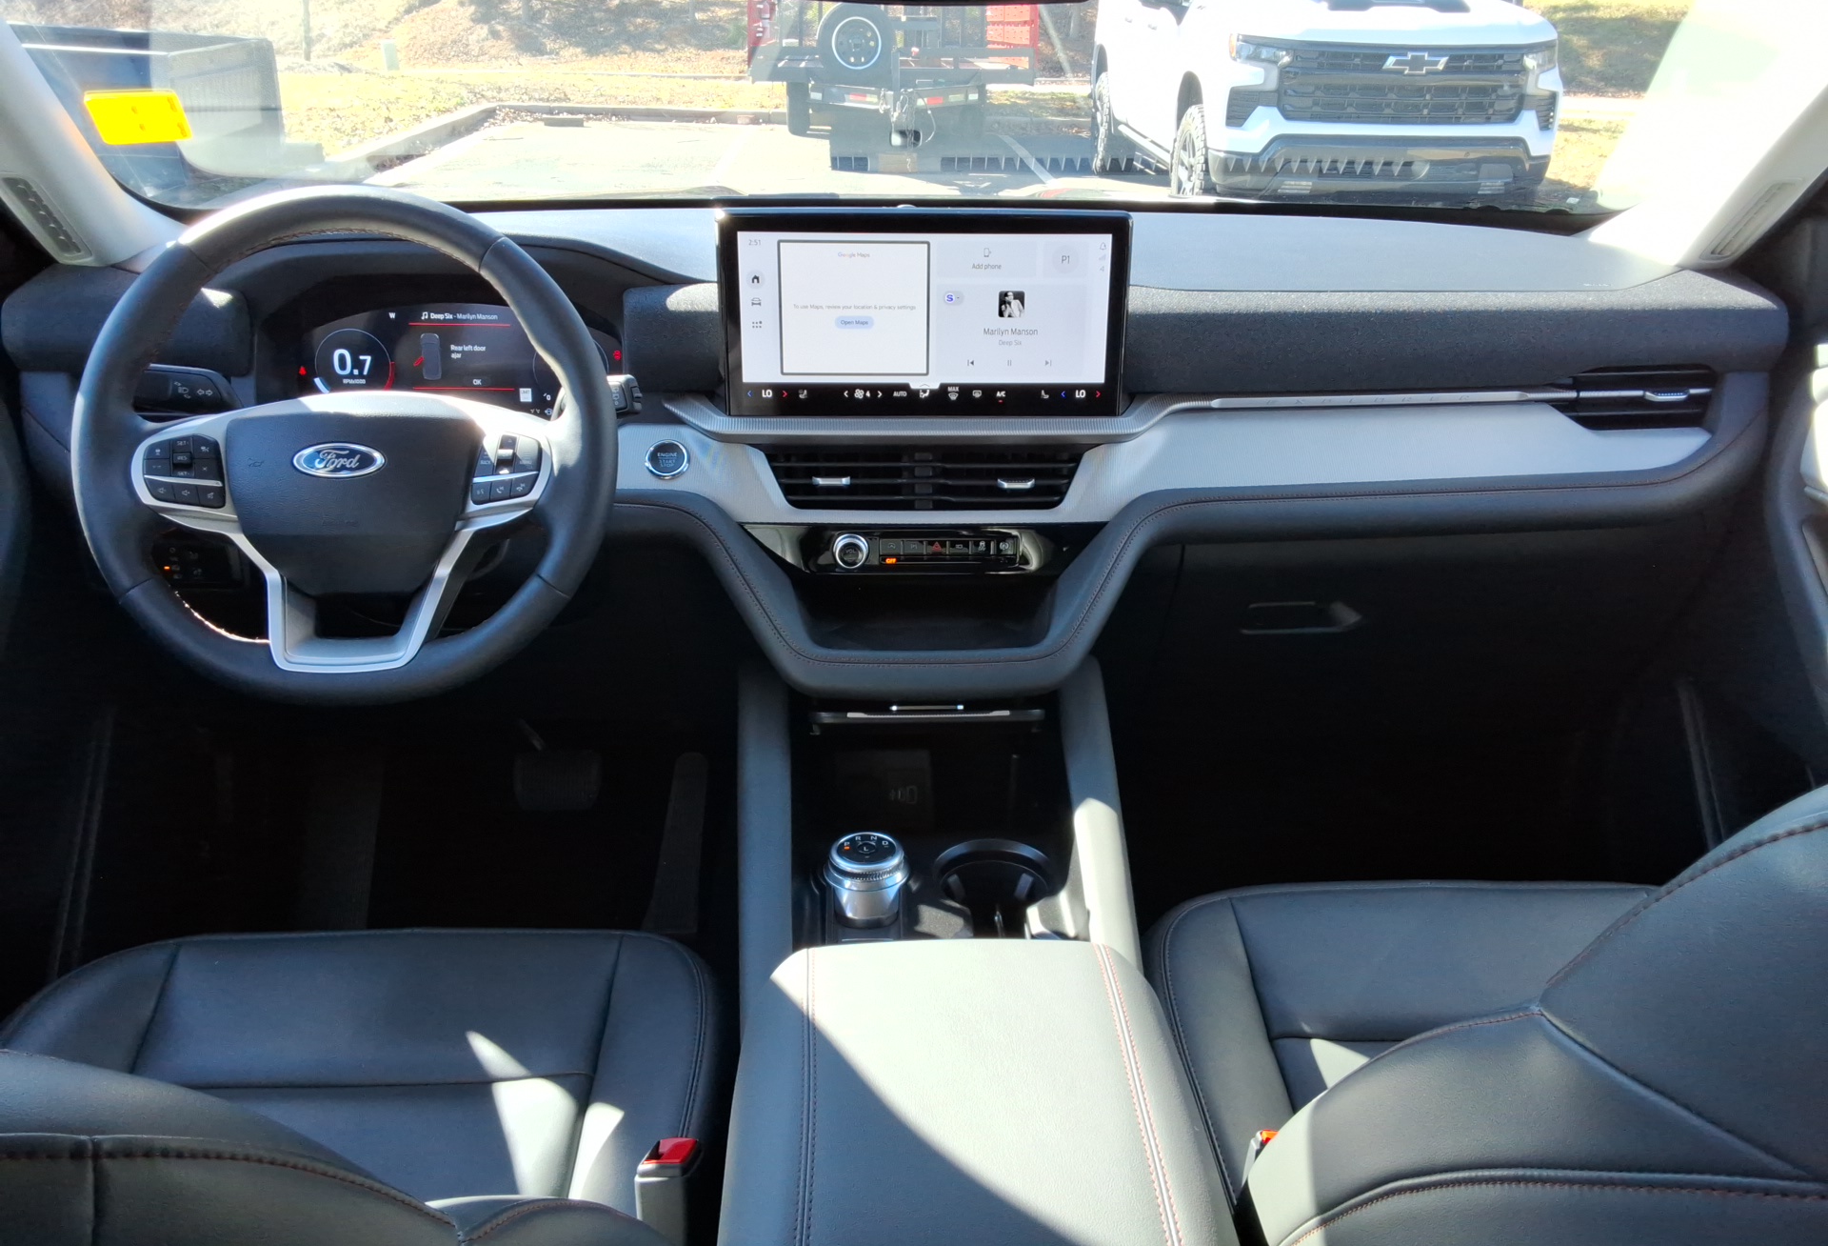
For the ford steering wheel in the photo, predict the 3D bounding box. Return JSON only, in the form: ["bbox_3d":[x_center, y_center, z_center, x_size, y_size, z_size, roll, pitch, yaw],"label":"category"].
[{"bbox_3d":[-0.392,-0.121,1.046,0.378,0.362,0.085,0,-1,-2],"label":"ford steering wheel"}]

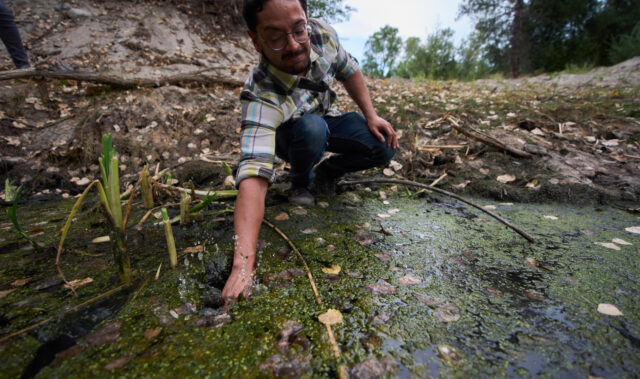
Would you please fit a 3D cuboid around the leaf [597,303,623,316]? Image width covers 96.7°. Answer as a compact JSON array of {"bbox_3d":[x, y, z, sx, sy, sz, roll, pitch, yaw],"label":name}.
[{"bbox_3d":[0.742,0.309,0.734,0.050,0.010,0.056,5,13,22],"label":"leaf"}]

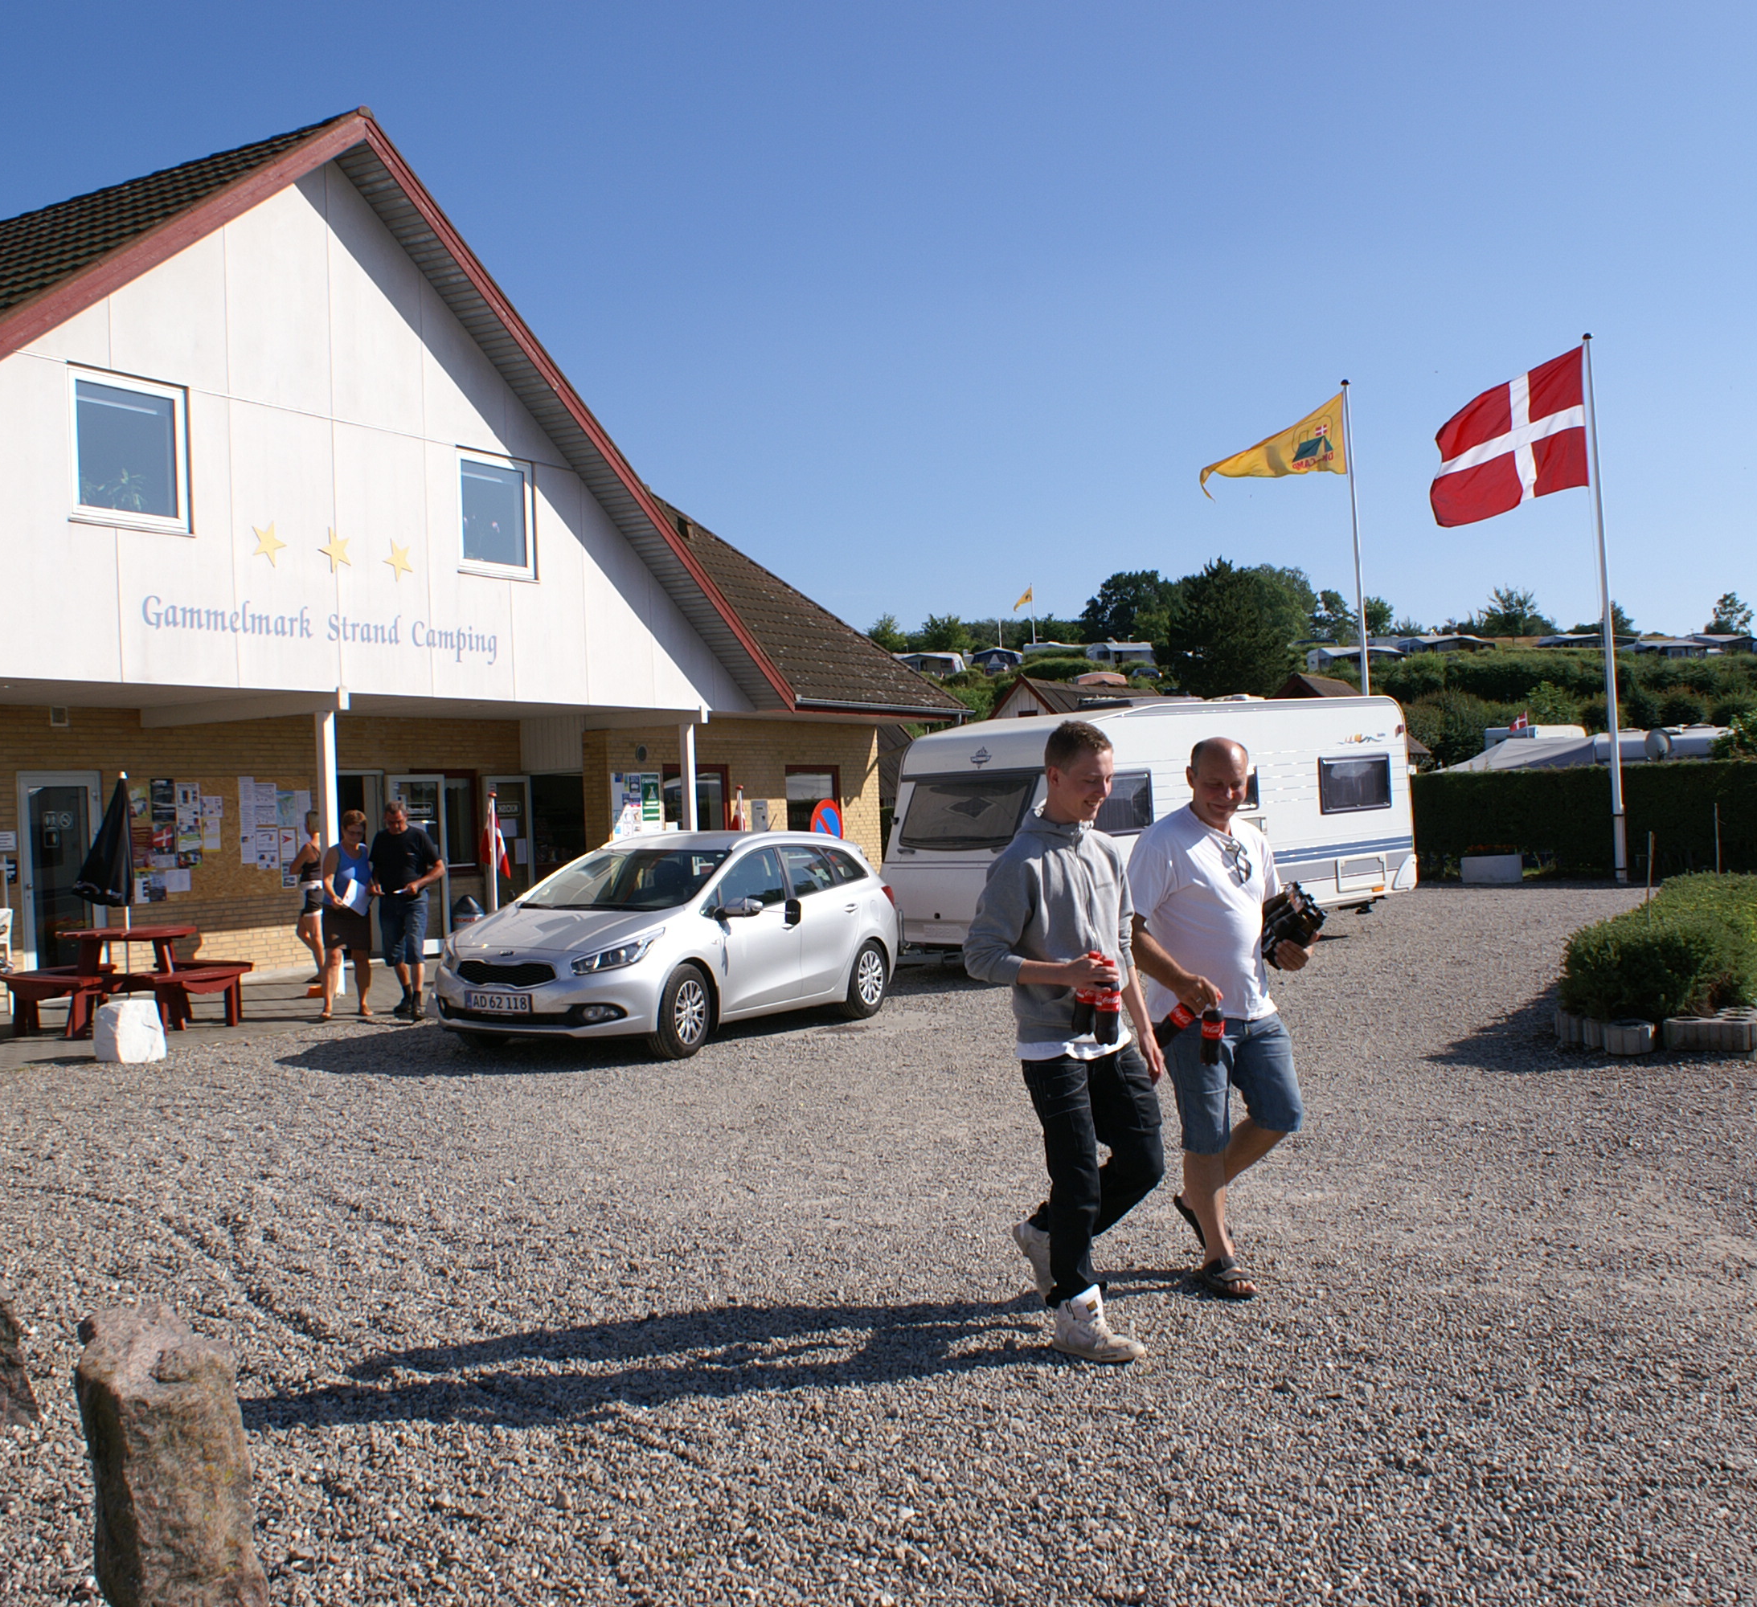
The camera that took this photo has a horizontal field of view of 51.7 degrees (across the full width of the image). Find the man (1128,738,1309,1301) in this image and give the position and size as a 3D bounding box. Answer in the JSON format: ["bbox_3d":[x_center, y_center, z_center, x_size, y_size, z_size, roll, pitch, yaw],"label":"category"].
[{"bbox_3d":[1.091,0.683,5.800,0.580,1.770,0.520,-2,-1,-42],"label":"man"}]

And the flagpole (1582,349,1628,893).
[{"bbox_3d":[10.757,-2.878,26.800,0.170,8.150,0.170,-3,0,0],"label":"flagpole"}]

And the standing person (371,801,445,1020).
[{"bbox_3d":[-3.925,0.872,15.008,0.600,1.760,0.420,-3,-1,-2],"label":"standing person"}]

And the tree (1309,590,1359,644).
[{"bbox_3d":[41.547,-16.858,165.000,4.600,5.100,4.600,-3,-1,14],"label":"tree"}]

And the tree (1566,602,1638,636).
[{"bbox_3d":[59.900,-15.169,150.000,6.000,3.100,4.600,-3,-1,22],"label":"tree"}]

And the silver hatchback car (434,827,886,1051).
[{"bbox_3d":[-1.434,0.984,13.490,1.800,1.485,4.500,-3,-1,26],"label":"silver hatchback car"}]

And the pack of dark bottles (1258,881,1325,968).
[{"bbox_3d":[1.344,0.400,5.950,0.235,0.200,0.135,-41,4,3],"label":"pack of dark bottles"}]

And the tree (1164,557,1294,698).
[{"bbox_3d":[20.307,-9.743,105.000,7.400,8.700,7.200,-2,0,0],"label":"tree"}]

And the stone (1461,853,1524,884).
[{"bbox_3d":[9.488,1.016,28.000,0.950,0.450,0.450,-2,0,0],"label":"stone"}]

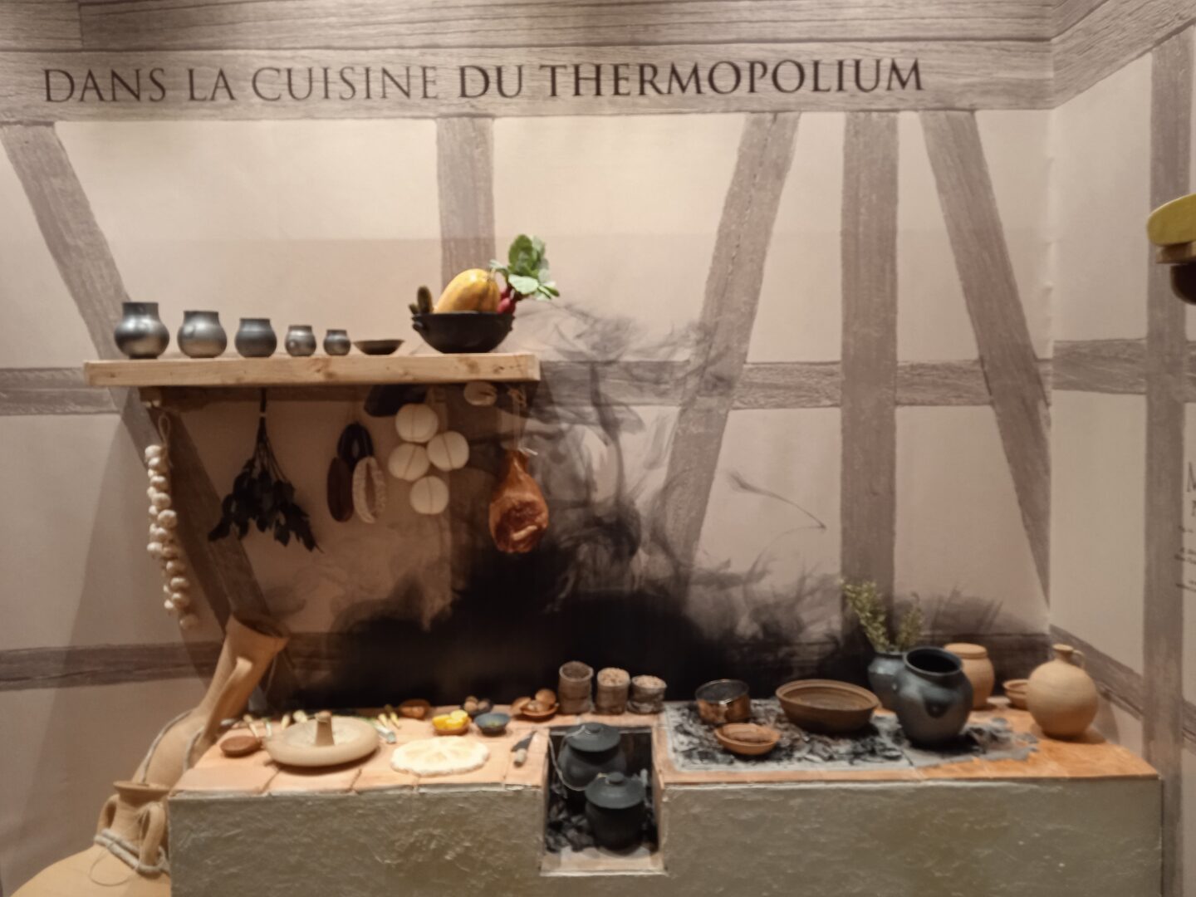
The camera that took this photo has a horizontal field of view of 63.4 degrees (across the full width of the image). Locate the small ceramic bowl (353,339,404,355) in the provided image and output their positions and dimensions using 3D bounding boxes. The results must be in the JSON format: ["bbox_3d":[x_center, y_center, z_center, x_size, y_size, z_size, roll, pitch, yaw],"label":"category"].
[{"bbox_3d":[-0.554,-0.254,2.445,0.131,0.041,0.131,-1,5,0],"label":"small ceramic bowl"}]

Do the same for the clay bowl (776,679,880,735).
[{"bbox_3d":[0.589,0.672,2.487,0.262,0.072,0.262,-1,5,1],"label":"clay bowl"}]

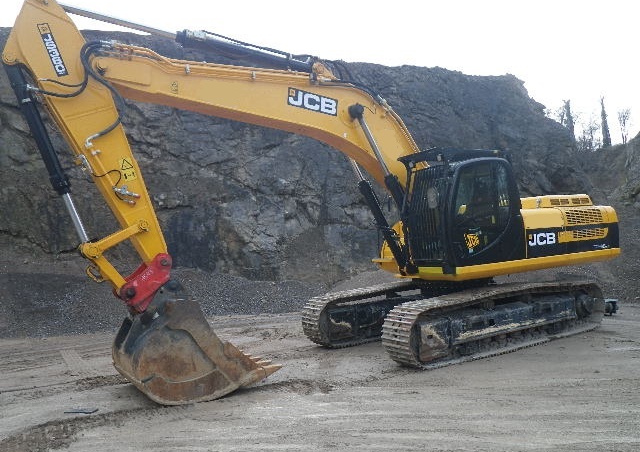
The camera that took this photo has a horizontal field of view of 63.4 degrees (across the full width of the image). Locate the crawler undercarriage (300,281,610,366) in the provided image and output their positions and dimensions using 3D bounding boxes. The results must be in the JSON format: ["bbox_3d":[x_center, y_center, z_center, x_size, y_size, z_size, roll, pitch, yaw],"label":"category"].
[{"bbox_3d":[2.631,1.745,10.328,4.980,0.980,3.220,-2,-4,-31],"label":"crawler undercarriage"}]

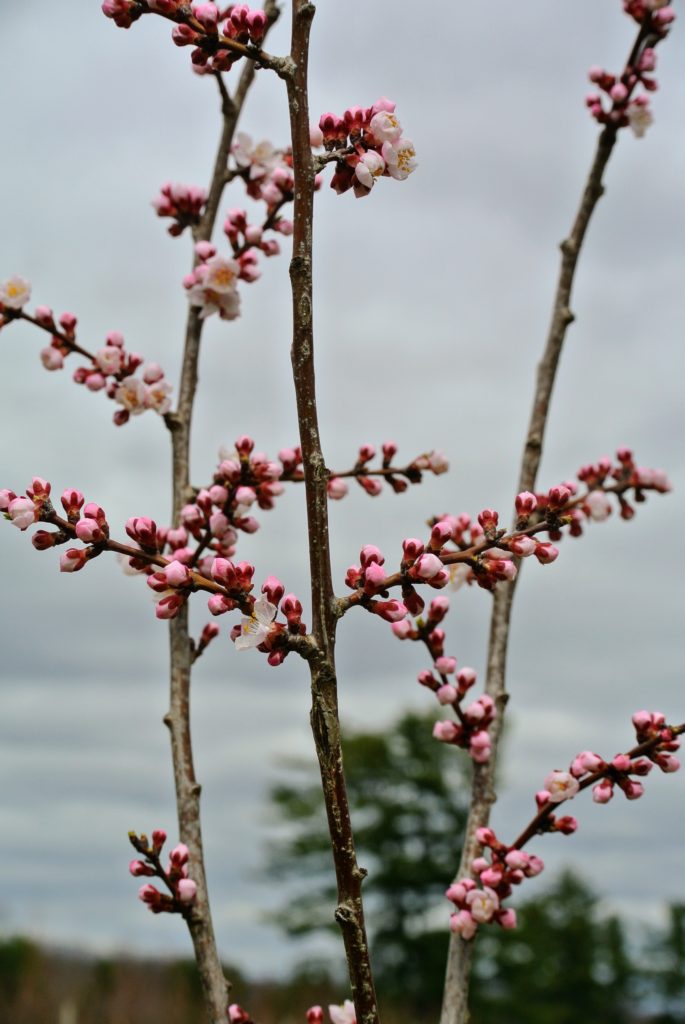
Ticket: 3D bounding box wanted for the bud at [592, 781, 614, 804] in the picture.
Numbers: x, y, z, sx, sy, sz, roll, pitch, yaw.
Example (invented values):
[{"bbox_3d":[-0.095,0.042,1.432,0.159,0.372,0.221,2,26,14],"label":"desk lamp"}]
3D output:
[{"bbox_3d":[0.110,0.118,1.200,0.009,0.010,0.009,24,-27,0],"label":"bud"}]

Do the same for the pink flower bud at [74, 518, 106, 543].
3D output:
[{"bbox_3d":[-0.104,0.008,1.180,0.013,0.010,0.010,25,0,-31],"label":"pink flower bud"}]

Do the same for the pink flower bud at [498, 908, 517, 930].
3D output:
[{"bbox_3d":[0.070,0.172,1.200,0.010,0.009,0.009,43,0,13],"label":"pink flower bud"}]

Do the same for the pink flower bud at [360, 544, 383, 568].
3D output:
[{"bbox_3d":[0.013,0.019,1.200,0.009,0.011,0.009,-7,25,0],"label":"pink flower bud"}]

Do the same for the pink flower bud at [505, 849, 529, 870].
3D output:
[{"bbox_3d":[0.078,0.156,1.280,0.009,0.009,0.011,8,4,-39],"label":"pink flower bud"}]

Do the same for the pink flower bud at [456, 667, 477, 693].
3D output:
[{"bbox_3d":[0.056,0.076,1.290,0.009,0.011,0.009,13,15,0],"label":"pink flower bud"}]

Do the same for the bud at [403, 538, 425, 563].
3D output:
[{"bbox_3d":[0.030,0.016,1.200,0.009,0.010,0.009,6,9,0],"label":"bud"}]

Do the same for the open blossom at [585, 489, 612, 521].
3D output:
[{"bbox_3d":[0.115,-0.003,1.280,0.013,0.014,0.012,1,20,-7],"label":"open blossom"}]

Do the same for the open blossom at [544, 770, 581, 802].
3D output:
[{"bbox_3d":[0.110,0.137,1.420,0.017,0.015,0.013,0,-6,-3],"label":"open blossom"}]

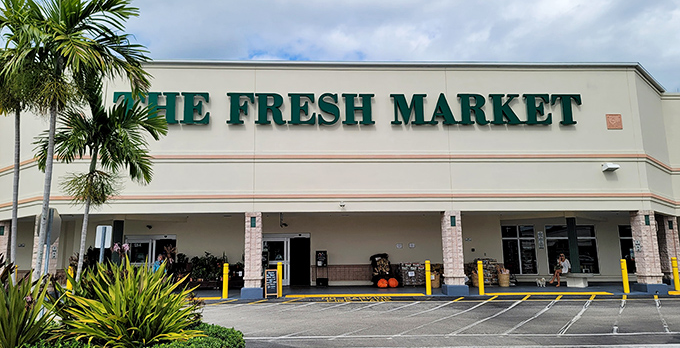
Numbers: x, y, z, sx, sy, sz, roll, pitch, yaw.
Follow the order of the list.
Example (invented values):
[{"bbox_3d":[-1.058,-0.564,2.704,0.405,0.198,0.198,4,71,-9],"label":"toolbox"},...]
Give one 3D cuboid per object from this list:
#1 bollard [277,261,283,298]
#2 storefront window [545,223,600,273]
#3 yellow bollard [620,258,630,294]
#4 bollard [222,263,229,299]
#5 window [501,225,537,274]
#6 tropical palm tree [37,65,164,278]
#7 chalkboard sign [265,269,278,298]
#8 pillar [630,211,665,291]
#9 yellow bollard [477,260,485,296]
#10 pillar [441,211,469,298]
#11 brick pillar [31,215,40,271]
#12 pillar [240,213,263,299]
[{"bbox_3d":[-2.140,3.797,17.603,0.185,1.217,0.185,0,-10,-2],"label":"bollard"},{"bbox_3d":[10.912,3.545,23.026,2.426,2.289,0.120,0,-9,-3],"label":"storefront window"},{"bbox_3d":[10.526,3.764,18.095,0.185,1.224,0.185,0,-10,-2],"label":"yellow bollard"},{"bbox_3d":[-4.067,3.823,17.524,0.185,1.225,0.185,0,-10,-2],"label":"bollard"},{"bbox_3d":[8.417,3.529,22.919,1.567,2.279,0.120,0,-9,-3],"label":"window"},{"bbox_3d":[-4.957,0.496,10.056,2.600,5.527,2.600,0,-9,-3],"label":"tropical palm tree"},{"bbox_3d":[-2.407,3.890,17.367,0.460,0.960,0.470,0,-9,-3],"label":"chalkboard sign"},{"bbox_3d":[11.420,2.899,18.291,0.720,3.045,0.720,0,-10,-2],"label":"pillar"},{"bbox_3d":[5.042,3.725,17.592,0.172,1.185,0.172,0,-9,-3],"label":"yellow bollard"},{"bbox_3d":[4.181,2.887,18.015,0.720,3.026,0.720,0,-10,-2],"label":"pillar"},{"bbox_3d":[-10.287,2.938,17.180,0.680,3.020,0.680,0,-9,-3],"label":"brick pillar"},{"bbox_3d":[-3.099,2.929,17.728,0.720,3.030,0.720,0,-10,-2],"label":"pillar"}]

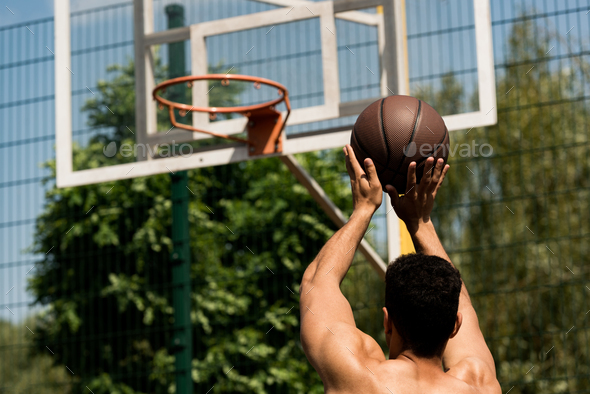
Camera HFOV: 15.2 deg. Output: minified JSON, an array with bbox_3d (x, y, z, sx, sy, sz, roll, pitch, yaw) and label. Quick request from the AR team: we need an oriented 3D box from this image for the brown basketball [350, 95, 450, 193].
[{"bbox_3d":[0.255,-0.128,5.380,0.240,0.240,0.240,-2,-12,0],"label":"brown basketball"}]

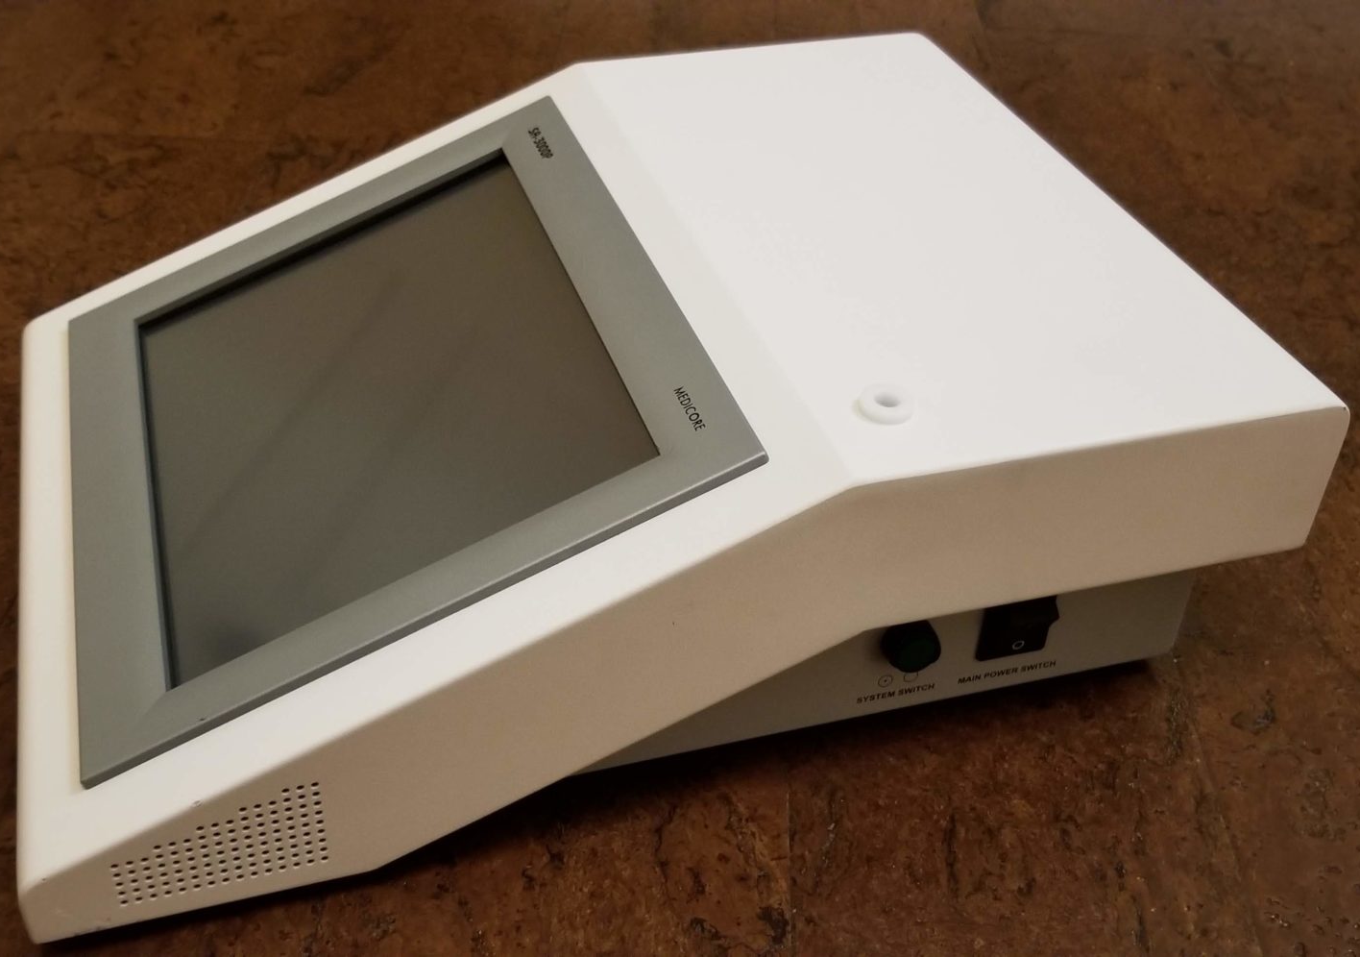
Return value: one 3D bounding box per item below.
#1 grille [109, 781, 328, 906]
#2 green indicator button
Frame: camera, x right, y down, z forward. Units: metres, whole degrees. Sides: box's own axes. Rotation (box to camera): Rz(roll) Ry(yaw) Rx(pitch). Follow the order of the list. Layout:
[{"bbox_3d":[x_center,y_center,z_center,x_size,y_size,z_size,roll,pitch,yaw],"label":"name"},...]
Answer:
[{"bbox_3d":[-0.136,0.106,0.387,0.060,0.040,0.005,-9,43,-19],"label":"grille"},{"bbox_3d":[0.082,0.059,0.463,0.019,0.019,0.010,-9,43,-19],"label":"green indicator button"}]

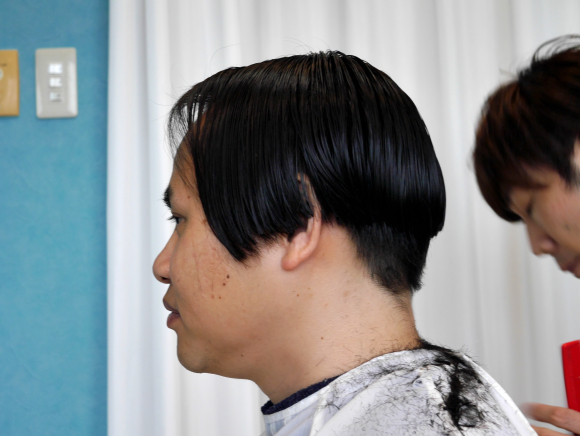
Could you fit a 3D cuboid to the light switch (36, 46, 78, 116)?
[{"bbox_3d":[-0.401,-0.232,1.670,0.070,0.120,0.010,-1,1,3],"label":"light switch"}]

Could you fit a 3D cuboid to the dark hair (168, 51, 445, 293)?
[{"bbox_3d":[0.013,-0.035,0.750,0.215,0.188,0.180,-1,1,6],"label":"dark hair"}]

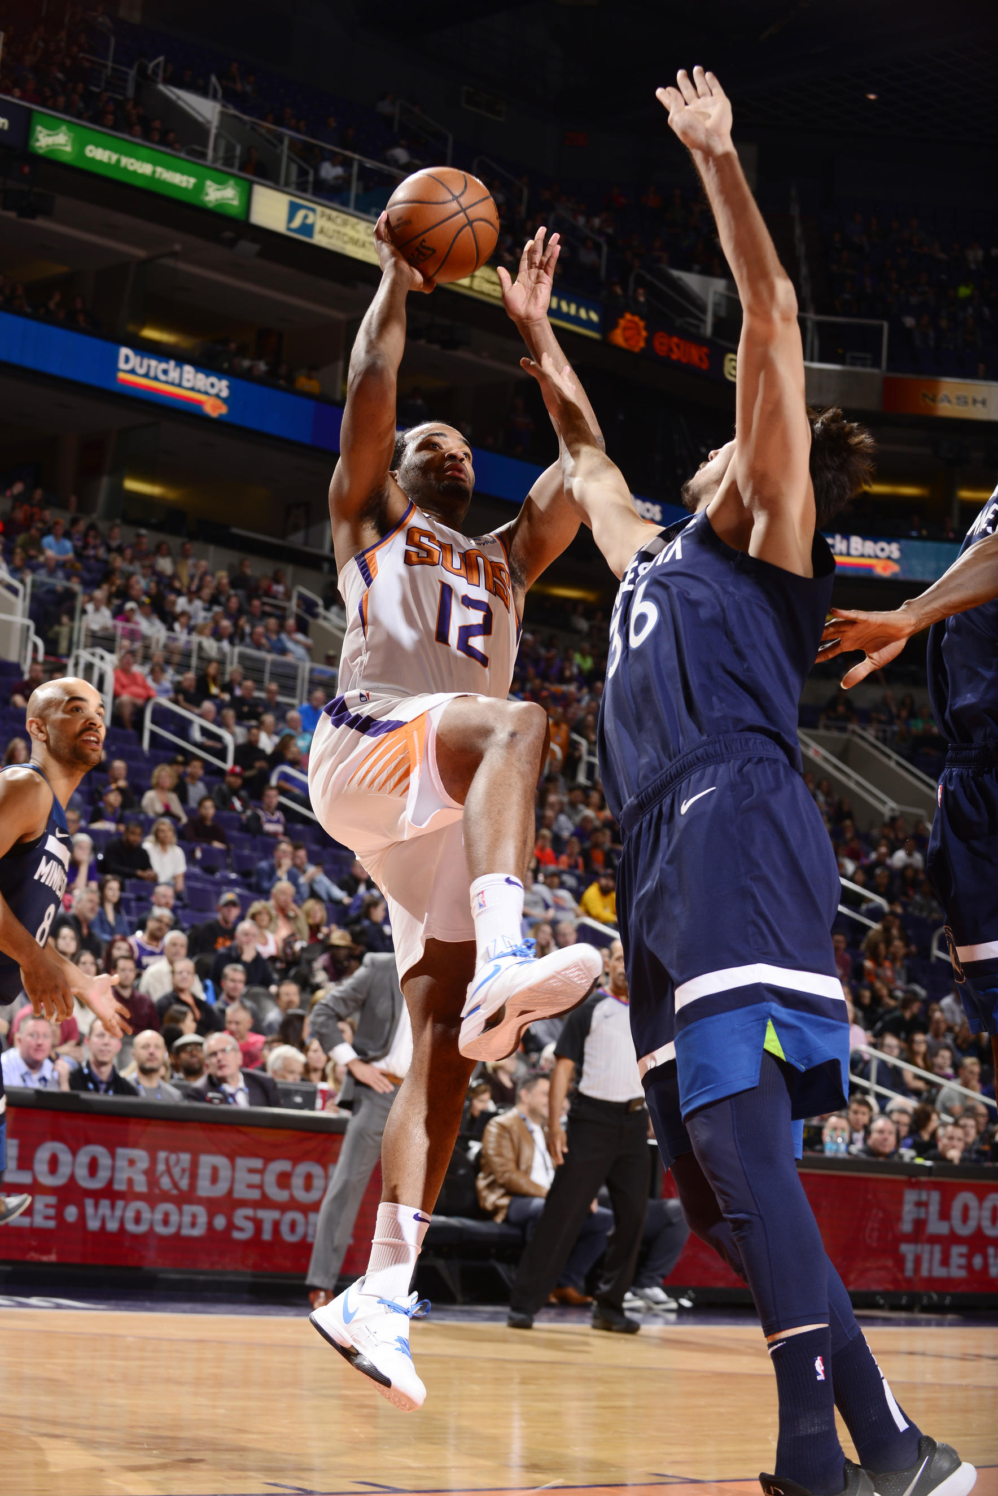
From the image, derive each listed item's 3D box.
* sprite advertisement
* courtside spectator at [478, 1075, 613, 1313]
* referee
[{"bbox_3d":[-6.424,-10.392,52.000,4.800,0.720,0.100,11,-11,-42],"label":"sprite advertisement"},{"bbox_3d":[0.270,2.488,16.366,0.700,1.290,0.530,-3,-11,41],"label":"courtside spectator"},{"bbox_3d":[0.462,1.830,13.783,0.570,1.860,0.480,9,-10,-33],"label":"referee"}]

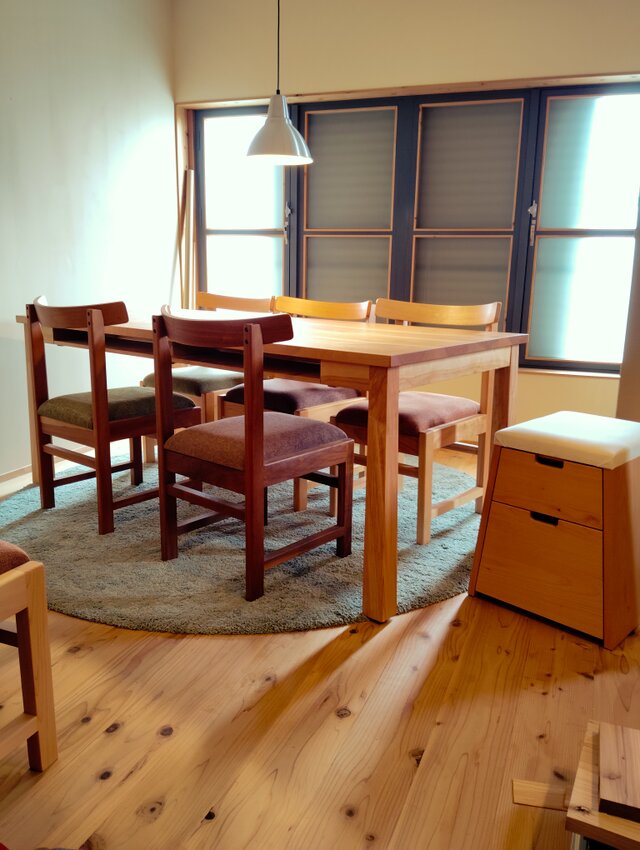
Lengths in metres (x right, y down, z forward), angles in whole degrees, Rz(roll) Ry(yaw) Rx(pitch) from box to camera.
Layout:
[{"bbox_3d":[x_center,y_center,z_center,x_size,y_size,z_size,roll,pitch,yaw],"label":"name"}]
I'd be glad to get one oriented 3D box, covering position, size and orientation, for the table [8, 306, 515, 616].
[{"bbox_3d":[-0.270,-0.023,2.624,1.809,0.715,0.831,11,16,38],"label":"table"}]

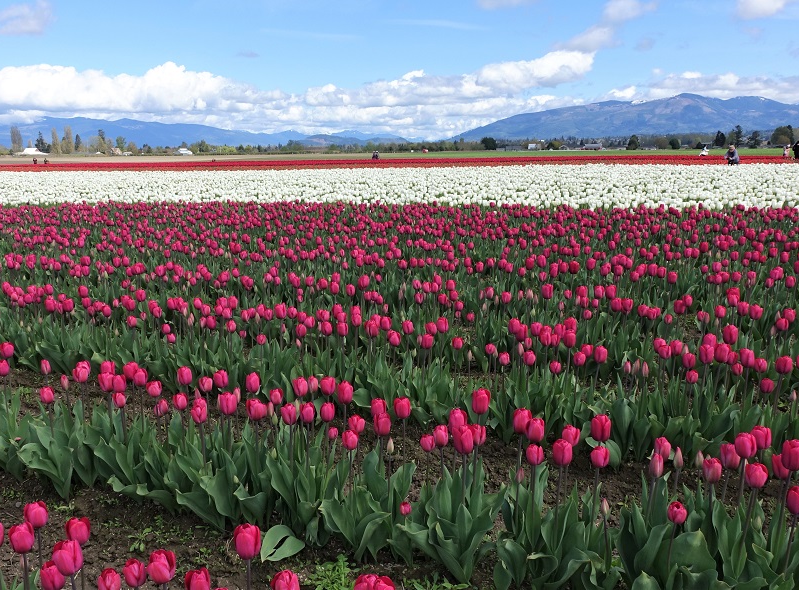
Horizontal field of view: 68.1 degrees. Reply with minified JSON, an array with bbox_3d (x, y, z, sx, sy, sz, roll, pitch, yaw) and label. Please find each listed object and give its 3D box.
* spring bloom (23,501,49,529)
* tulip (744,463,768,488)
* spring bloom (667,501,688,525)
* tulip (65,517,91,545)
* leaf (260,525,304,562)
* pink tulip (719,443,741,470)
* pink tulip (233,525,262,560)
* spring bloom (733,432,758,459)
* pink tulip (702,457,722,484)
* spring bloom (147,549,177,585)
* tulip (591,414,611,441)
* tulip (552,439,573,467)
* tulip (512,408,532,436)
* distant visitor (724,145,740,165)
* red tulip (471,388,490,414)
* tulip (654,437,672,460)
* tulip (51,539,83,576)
[{"bbox_3d":[-0.763,0.462,1.240,0.046,0.054,0.046,0,14,0],"label":"spring bloom"},{"bbox_3d":[0.930,0.470,1.536,0.058,0.066,0.058,9,17,33],"label":"tulip"},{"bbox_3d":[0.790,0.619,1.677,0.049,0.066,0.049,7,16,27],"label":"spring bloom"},{"bbox_3d":[-0.741,0.546,1.363,0.056,0.065,0.056,-9,16,-31],"label":"tulip"},{"bbox_3d":[-0.359,0.762,1.812,0.133,0.085,0.085,0,14,0],"label":"leaf"},{"bbox_3d":[0.841,0.410,1.501,0.049,0.067,0.049,0,14,0],"label":"pink tulip"},{"bbox_3d":[-0.326,0.530,1.268,0.055,0.079,0.055,-4,14,-16],"label":"pink tulip"},{"bbox_3d":[0.957,0.416,1.630,0.059,0.071,0.059,8,16,32],"label":"spring bloom"},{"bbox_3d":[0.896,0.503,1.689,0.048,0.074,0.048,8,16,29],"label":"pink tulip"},{"bbox_3d":[-0.479,0.549,1.192,0.058,0.073,0.058,-7,15,-25],"label":"spring bloom"},{"bbox_3d":[0.584,0.386,1.709,0.057,0.079,0.057,4,15,20],"label":"tulip"},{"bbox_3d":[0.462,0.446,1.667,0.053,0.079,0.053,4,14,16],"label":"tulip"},{"bbox_3d":[0.374,0.382,1.785,0.055,0.079,0.055,2,14,12],"label":"tulip"},{"bbox_3d":[14.660,-5.939,26.165,0.620,1.380,0.620,10,17,36],"label":"distant visitor"},{"bbox_3d":[0.239,0.312,1.732,0.053,0.076,0.053,0,14,0],"label":"red tulip"},{"bbox_3d":[0.692,0.402,1.546,0.040,0.061,0.040,0,14,0],"label":"tulip"},{"bbox_3d":[-0.665,0.529,1.188,0.061,0.074,0.061,-10,16,-32],"label":"tulip"}]

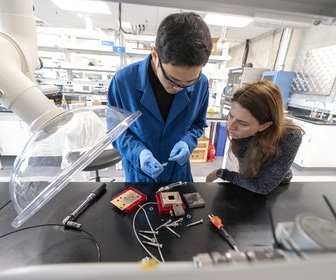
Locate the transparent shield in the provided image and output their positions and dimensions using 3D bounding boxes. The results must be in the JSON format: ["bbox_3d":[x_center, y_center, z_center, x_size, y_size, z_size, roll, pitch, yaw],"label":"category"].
[{"bbox_3d":[-0.333,0.008,0.557,0.500,0.180,0.500,-47,14,-23],"label":"transparent shield"}]

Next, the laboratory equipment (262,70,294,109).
[{"bbox_3d":[2.552,-1.162,3.894,0.440,0.810,0.460,1,19,-5],"label":"laboratory equipment"}]

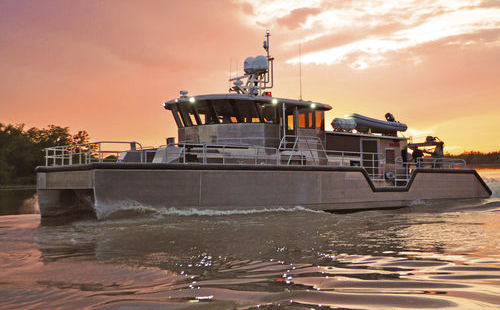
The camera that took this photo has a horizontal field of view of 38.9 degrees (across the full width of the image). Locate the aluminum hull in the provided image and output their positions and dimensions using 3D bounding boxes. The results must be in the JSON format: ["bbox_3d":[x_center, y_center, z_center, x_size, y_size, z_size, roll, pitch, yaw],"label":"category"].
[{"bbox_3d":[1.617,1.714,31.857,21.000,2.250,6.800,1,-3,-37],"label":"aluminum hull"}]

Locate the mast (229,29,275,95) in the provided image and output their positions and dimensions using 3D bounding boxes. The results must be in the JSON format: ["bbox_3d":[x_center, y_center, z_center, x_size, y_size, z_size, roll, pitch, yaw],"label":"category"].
[{"bbox_3d":[0.070,-4.030,30.800,1.400,2.800,1.550,1,-3,-37],"label":"mast"}]

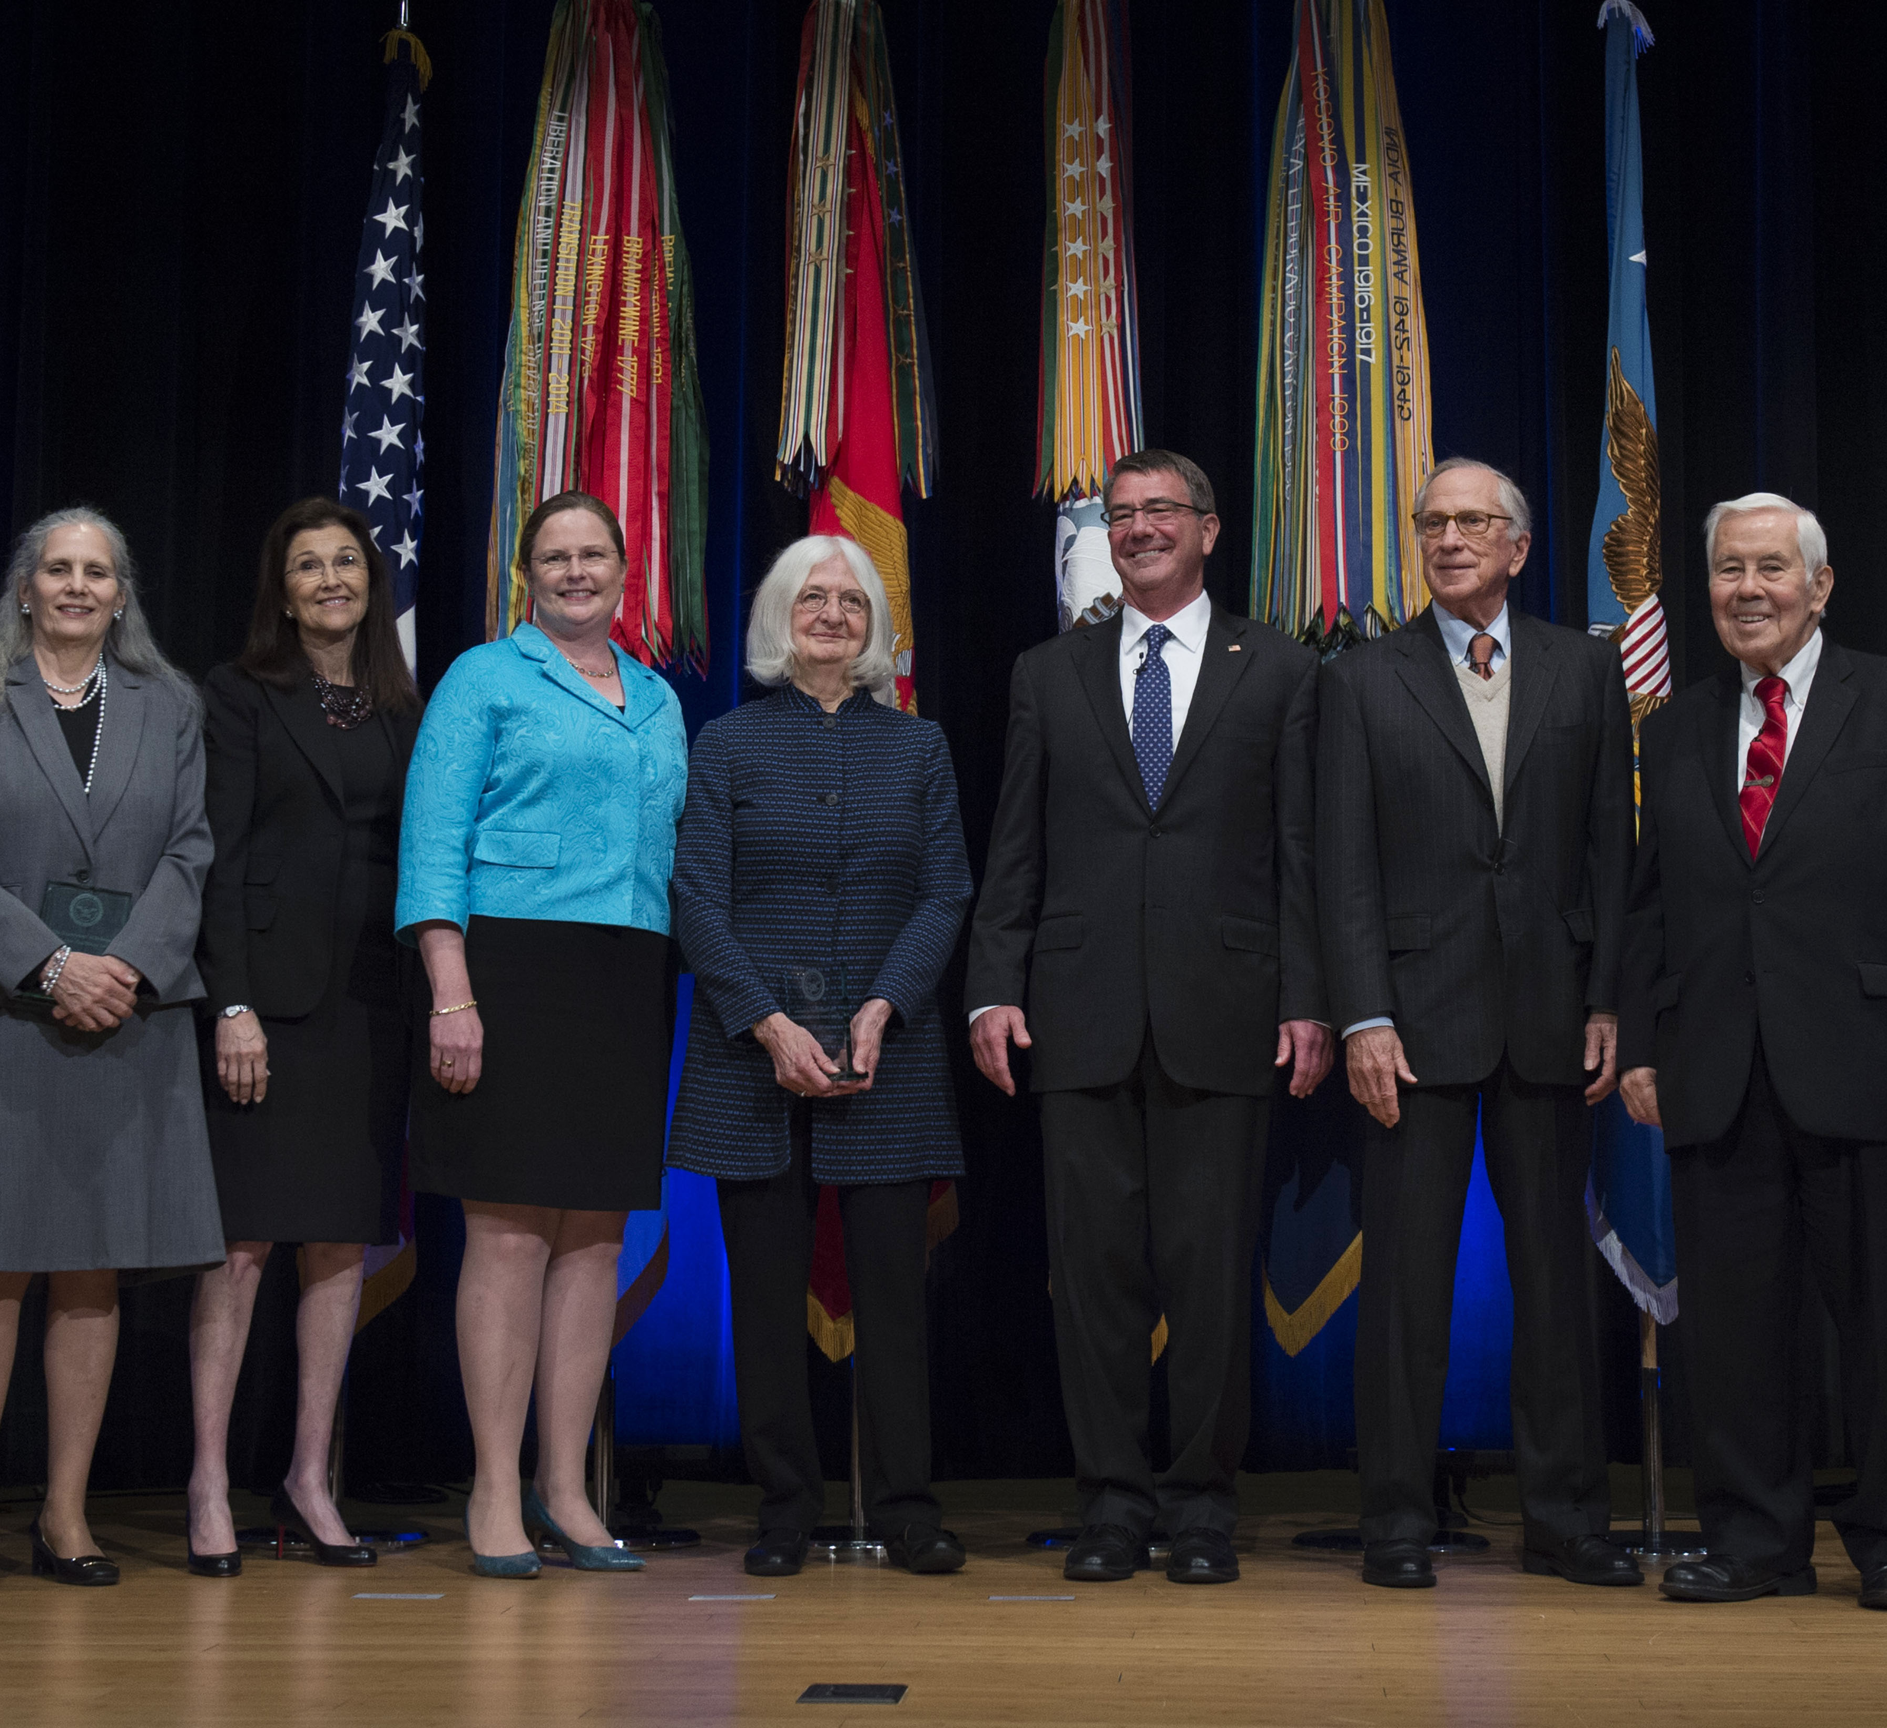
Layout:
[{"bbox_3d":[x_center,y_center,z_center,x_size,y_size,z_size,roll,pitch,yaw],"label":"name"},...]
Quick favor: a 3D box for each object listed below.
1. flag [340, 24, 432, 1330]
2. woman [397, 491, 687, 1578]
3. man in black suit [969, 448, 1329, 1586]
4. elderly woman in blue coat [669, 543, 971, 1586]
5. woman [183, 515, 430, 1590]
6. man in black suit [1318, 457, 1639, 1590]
[{"bbox_3d":[-0.993,-0.355,4.796,0.220,2.331,0.210,2,-7,-10],"label":"flag"},{"bbox_3d":[-0.652,0.244,4.458,0.500,1.742,0.360,6,-9,-37],"label":"woman"},{"bbox_3d":[0.340,0.212,4.476,0.580,1.826,0.360,0,-7,6],"label":"man in black suit"},{"bbox_3d":[-0.196,0.284,4.458,0.500,1.671,0.360,2,-7,-10],"label":"elderly woman in blue coat"},{"bbox_3d":[-1.024,0.248,4.410,0.440,1.716,0.340,5,-8,-30],"label":"woman"},{"bbox_3d":[0.873,0.223,4.459,0.530,1.809,0.370,0,-7,3],"label":"man in black suit"}]

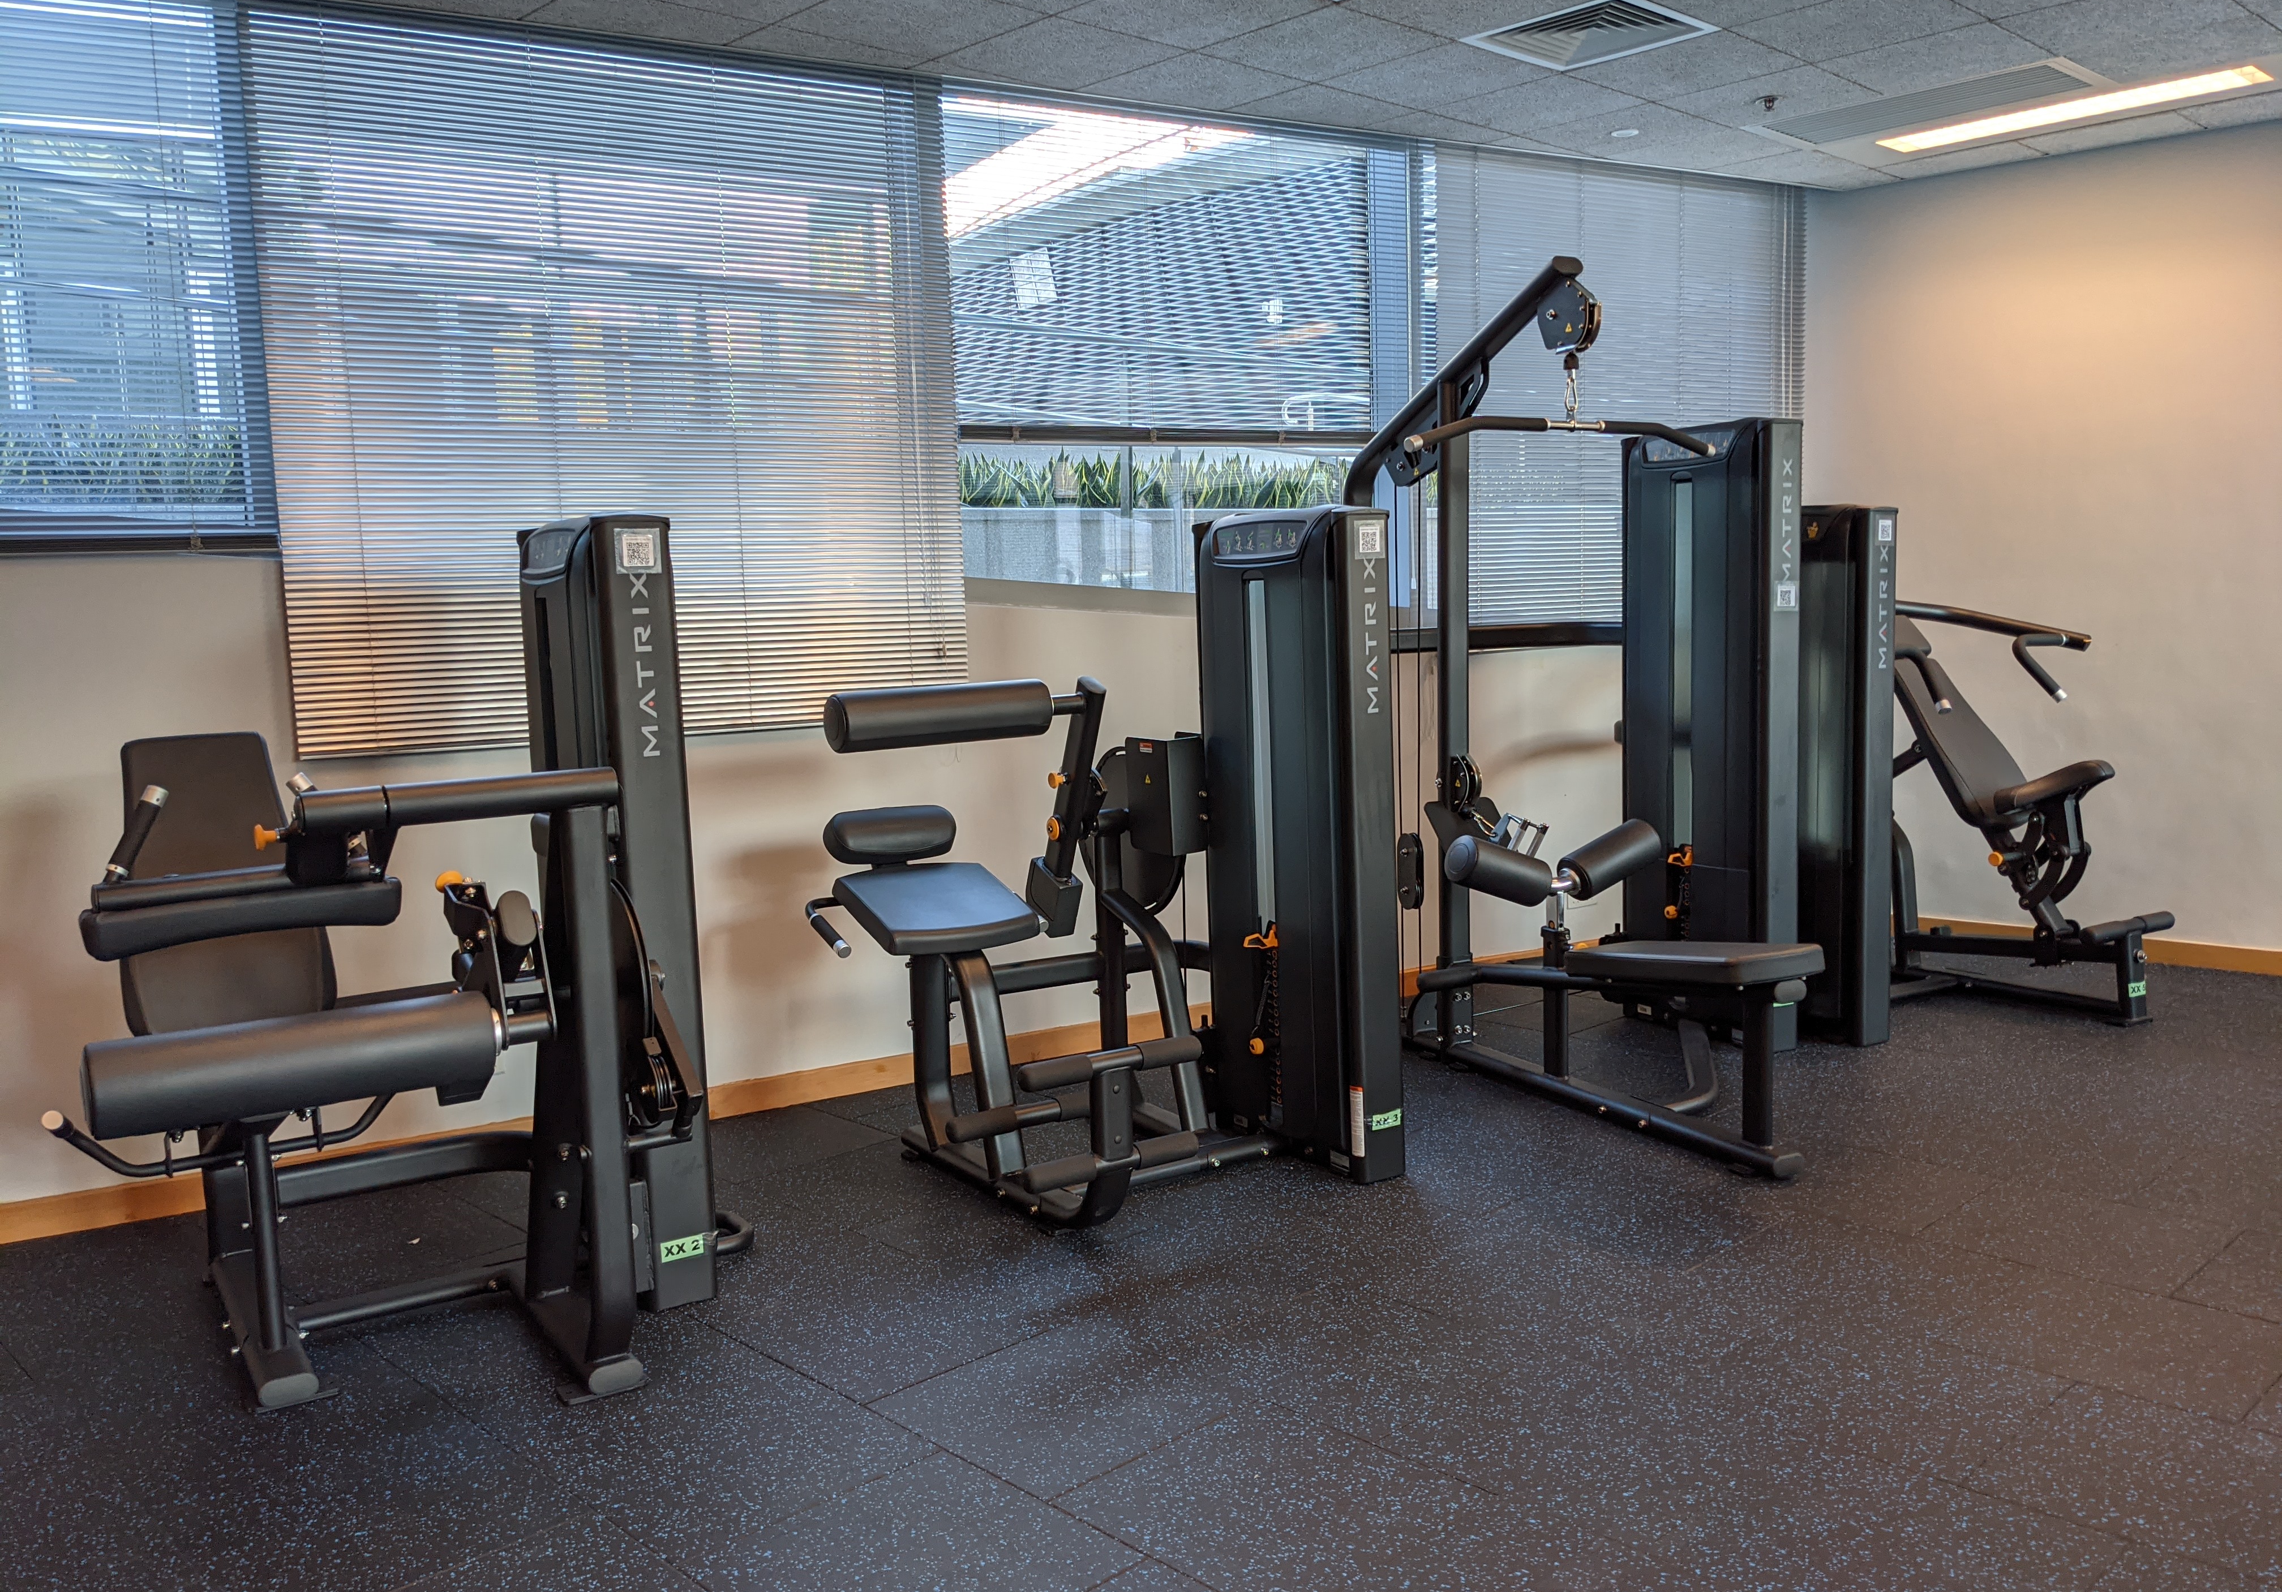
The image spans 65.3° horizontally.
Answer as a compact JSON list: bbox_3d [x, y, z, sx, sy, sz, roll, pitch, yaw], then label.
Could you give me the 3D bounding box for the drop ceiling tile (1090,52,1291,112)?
[{"bbox_3d":[0.167,-2.087,5.207,0.510,0.020,0.466,-8,9,-43],"label":"drop ceiling tile"}]

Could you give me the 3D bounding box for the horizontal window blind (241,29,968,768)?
[{"bbox_3d":[-1.285,-1.042,4.629,1.780,1.775,0.050,-6,8,-31],"label":"horizontal window blind"}]

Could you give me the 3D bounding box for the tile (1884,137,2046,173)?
[{"bbox_3d":[2.997,-2.336,6.526,0.326,0.020,0.510,-8,9,-43],"label":"tile"}]

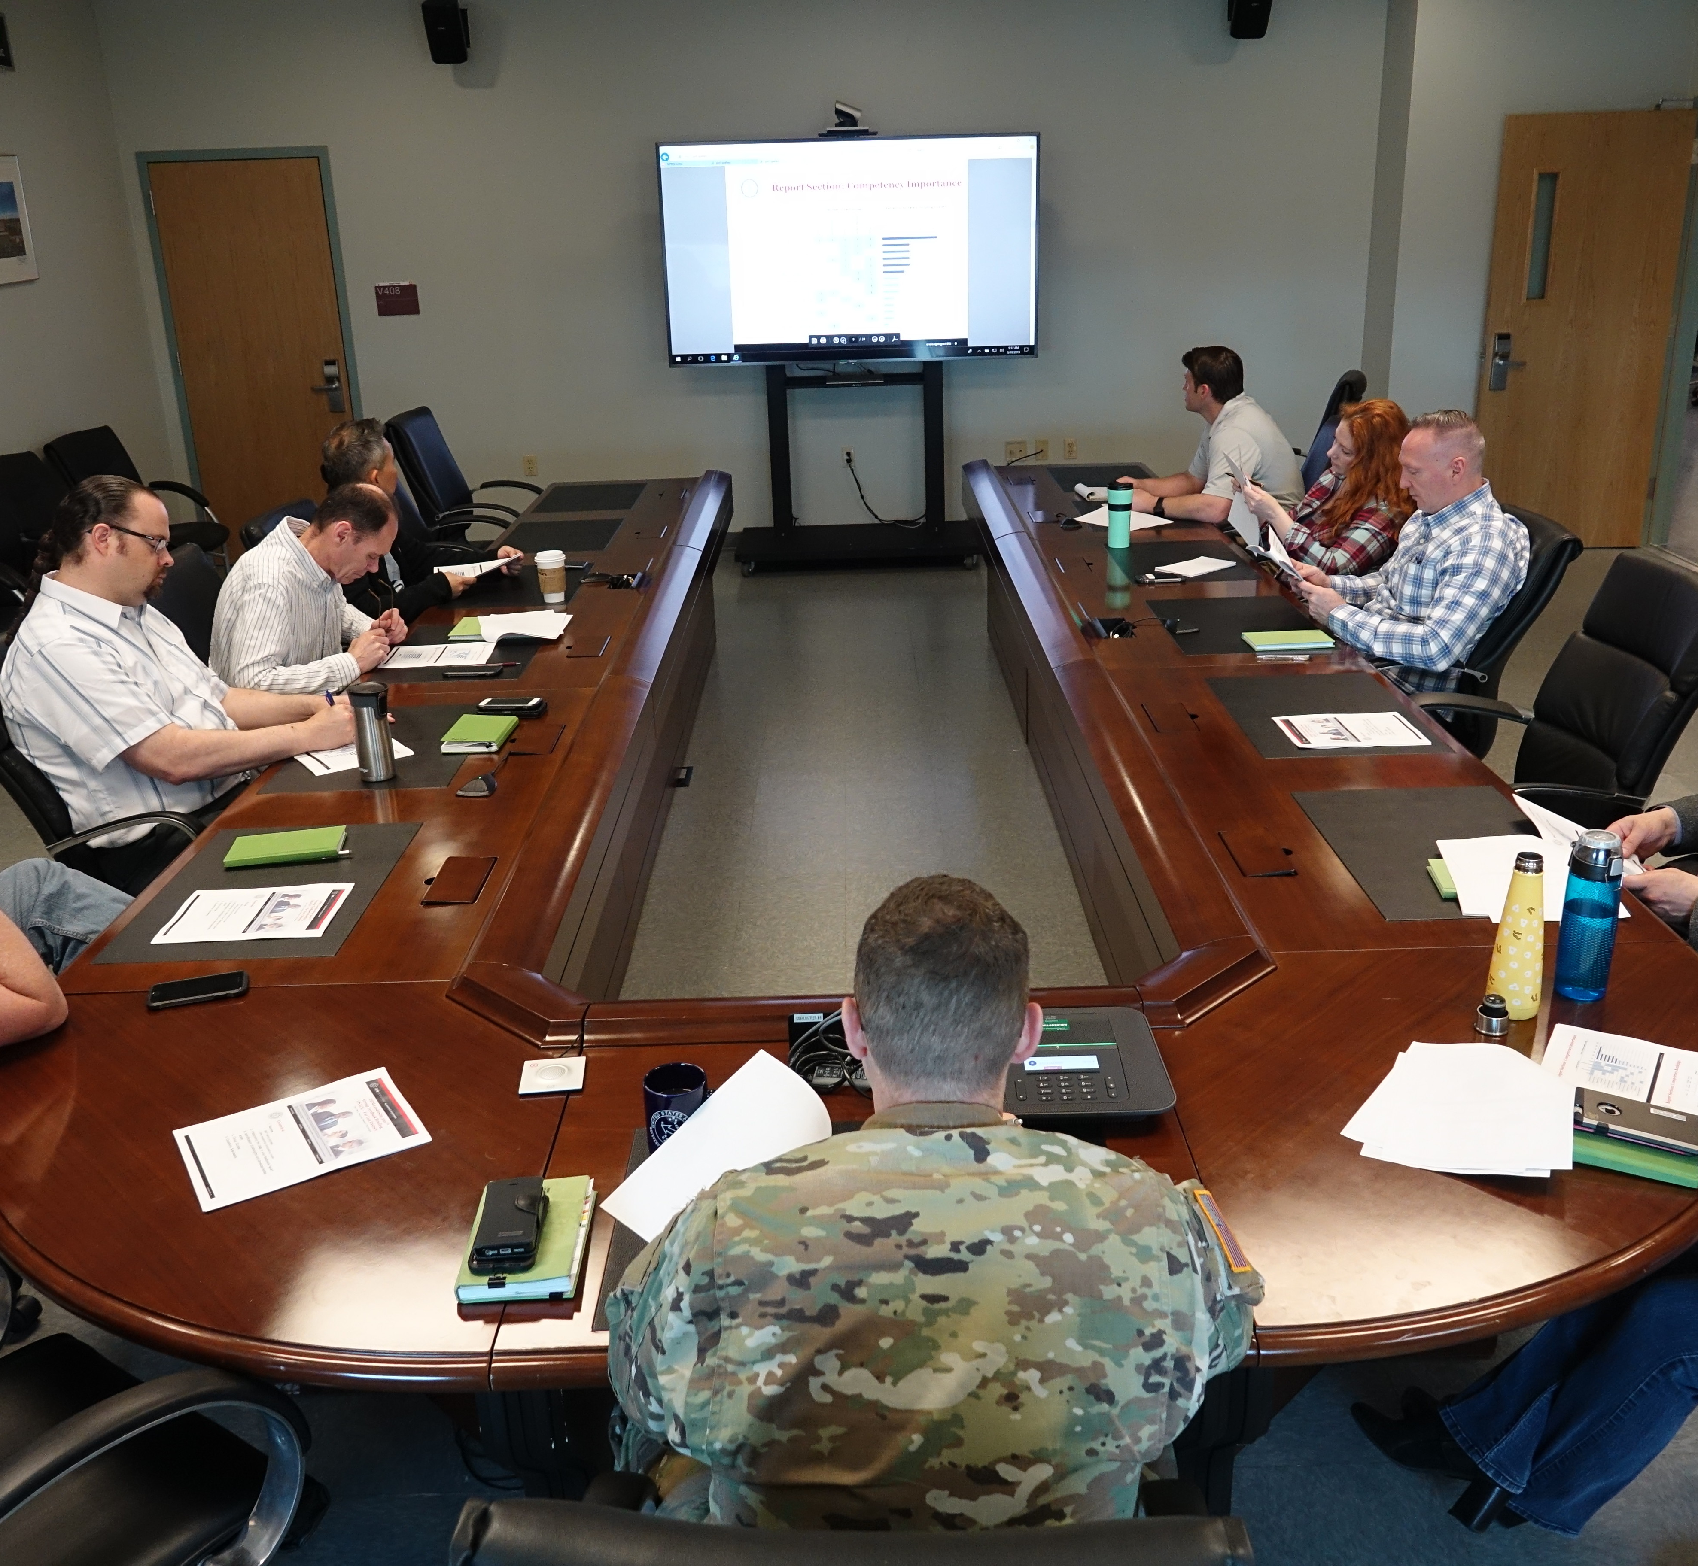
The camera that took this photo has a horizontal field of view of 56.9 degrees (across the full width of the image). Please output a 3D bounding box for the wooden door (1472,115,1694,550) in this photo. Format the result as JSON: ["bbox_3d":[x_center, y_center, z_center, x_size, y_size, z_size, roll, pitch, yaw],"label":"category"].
[{"bbox_3d":[3.666,-2.228,7.923,0.920,2.130,0.050,-1,21,0],"label":"wooden door"}]

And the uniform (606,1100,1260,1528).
[{"bbox_3d":[0.086,0.557,1.353,0.570,0.660,0.500,-1,21,0],"label":"uniform"}]

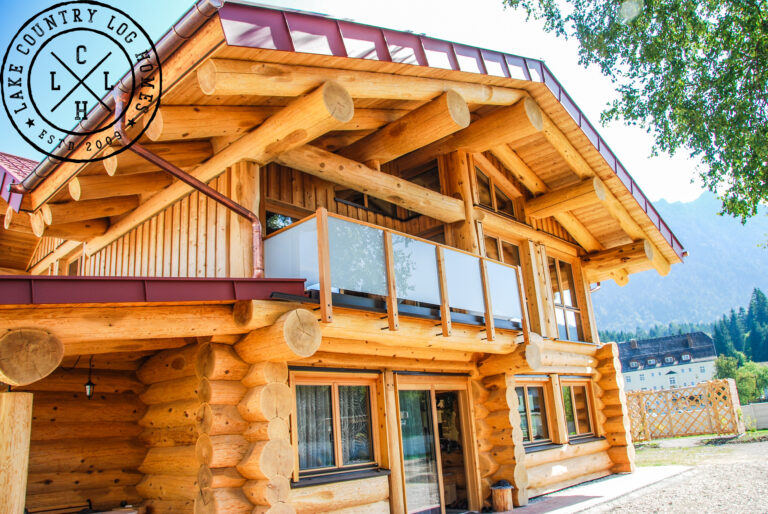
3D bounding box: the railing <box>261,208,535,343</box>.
[{"bbox_3d":[0.412,0.624,9.033,1.334,1.416,4.731,-18,-21,40],"label":"railing"}]

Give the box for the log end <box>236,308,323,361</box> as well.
[{"bbox_3d":[-1.233,0.944,6.435,0.960,0.499,0.480,-17,-20,39],"label":"log end"}]

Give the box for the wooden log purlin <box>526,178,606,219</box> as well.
[{"bbox_3d":[4.289,-1.327,13.713,1.841,0.476,0.444,-18,-21,40],"label":"wooden log purlin"}]

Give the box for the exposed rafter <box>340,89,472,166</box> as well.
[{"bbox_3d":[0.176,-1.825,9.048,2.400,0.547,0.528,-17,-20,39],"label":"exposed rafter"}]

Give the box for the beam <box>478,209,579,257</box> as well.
[{"bbox_3d":[3.388,-0.452,12.975,0.317,0.317,4.597,-17,-20,39],"label":"beam"}]

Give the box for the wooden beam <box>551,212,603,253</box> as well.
[{"bbox_3d":[4.628,-0.586,13.789,0.326,0.326,2.112,-17,-38,39],"label":"wooden beam"}]

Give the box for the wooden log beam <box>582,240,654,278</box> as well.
[{"bbox_3d":[6.247,0.063,15.465,1.746,0.508,0.476,-18,-21,40],"label":"wooden log beam"}]

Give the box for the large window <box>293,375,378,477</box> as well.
[{"bbox_3d":[-0.672,2.413,8.323,0.140,1.372,1.638,-18,-21,40],"label":"large window"}]

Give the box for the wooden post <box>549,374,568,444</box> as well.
[{"bbox_3d":[3.792,3.414,12.877,0.235,1.499,0.349,-18,-21,40],"label":"wooden post"}]

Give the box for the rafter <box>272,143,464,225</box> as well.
[{"bbox_3d":[-0.030,-1.273,10.205,0.444,0.464,4.731,-18,-21,40],"label":"rafter"}]

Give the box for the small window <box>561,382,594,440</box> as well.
[{"bbox_3d":[4.164,3.323,12.571,0.134,1.200,1.536,-17,-20,39],"label":"small window"}]

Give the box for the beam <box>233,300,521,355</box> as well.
[{"bbox_3d":[0.519,1.046,8.147,0.384,0.384,6.029,-17,-20,39],"label":"beam"}]

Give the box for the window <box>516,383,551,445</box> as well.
[{"bbox_3d":[2.814,2.992,11.071,0.134,1.200,1.536,-17,-20,39],"label":"window"}]

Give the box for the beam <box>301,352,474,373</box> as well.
[{"bbox_3d":[0.138,1.675,9.398,0.349,0.375,4.635,-18,-21,40],"label":"beam"}]

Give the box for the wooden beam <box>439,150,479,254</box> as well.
[{"bbox_3d":[1.734,-0.294,11.845,0.470,3.873,0.470,-18,-21,40],"label":"wooden beam"}]

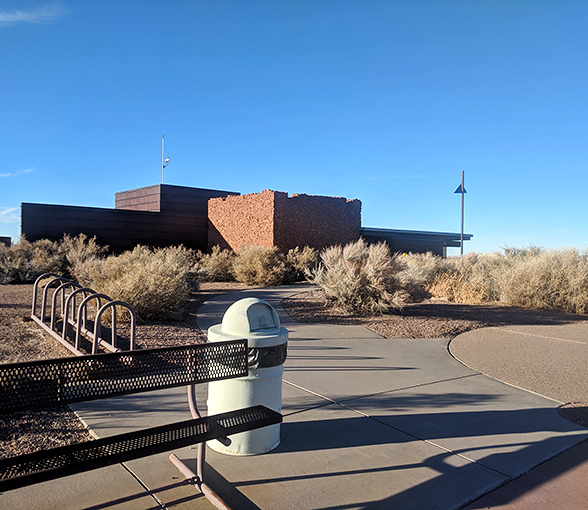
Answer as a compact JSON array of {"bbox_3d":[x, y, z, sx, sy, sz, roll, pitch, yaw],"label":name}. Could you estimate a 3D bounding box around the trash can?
[{"bbox_3d":[-0.367,0.915,4.020,0.635,1.150,0.635,2,1,0],"label":"trash can"}]

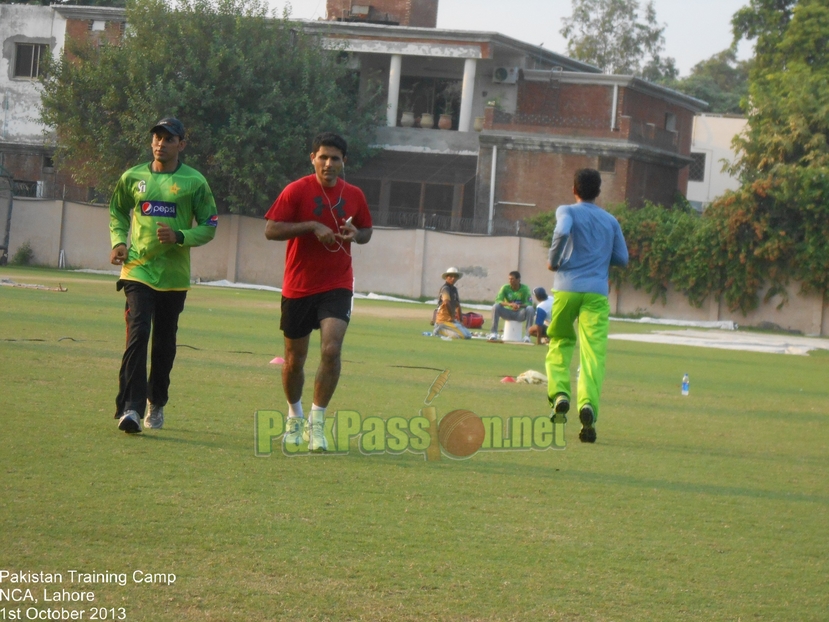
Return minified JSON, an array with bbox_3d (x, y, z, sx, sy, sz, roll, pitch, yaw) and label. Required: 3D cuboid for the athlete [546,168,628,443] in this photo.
[{"bbox_3d":[1.144,-0.036,18.850,0.570,1.800,0.680,4,1,-7],"label":"athlete"}]

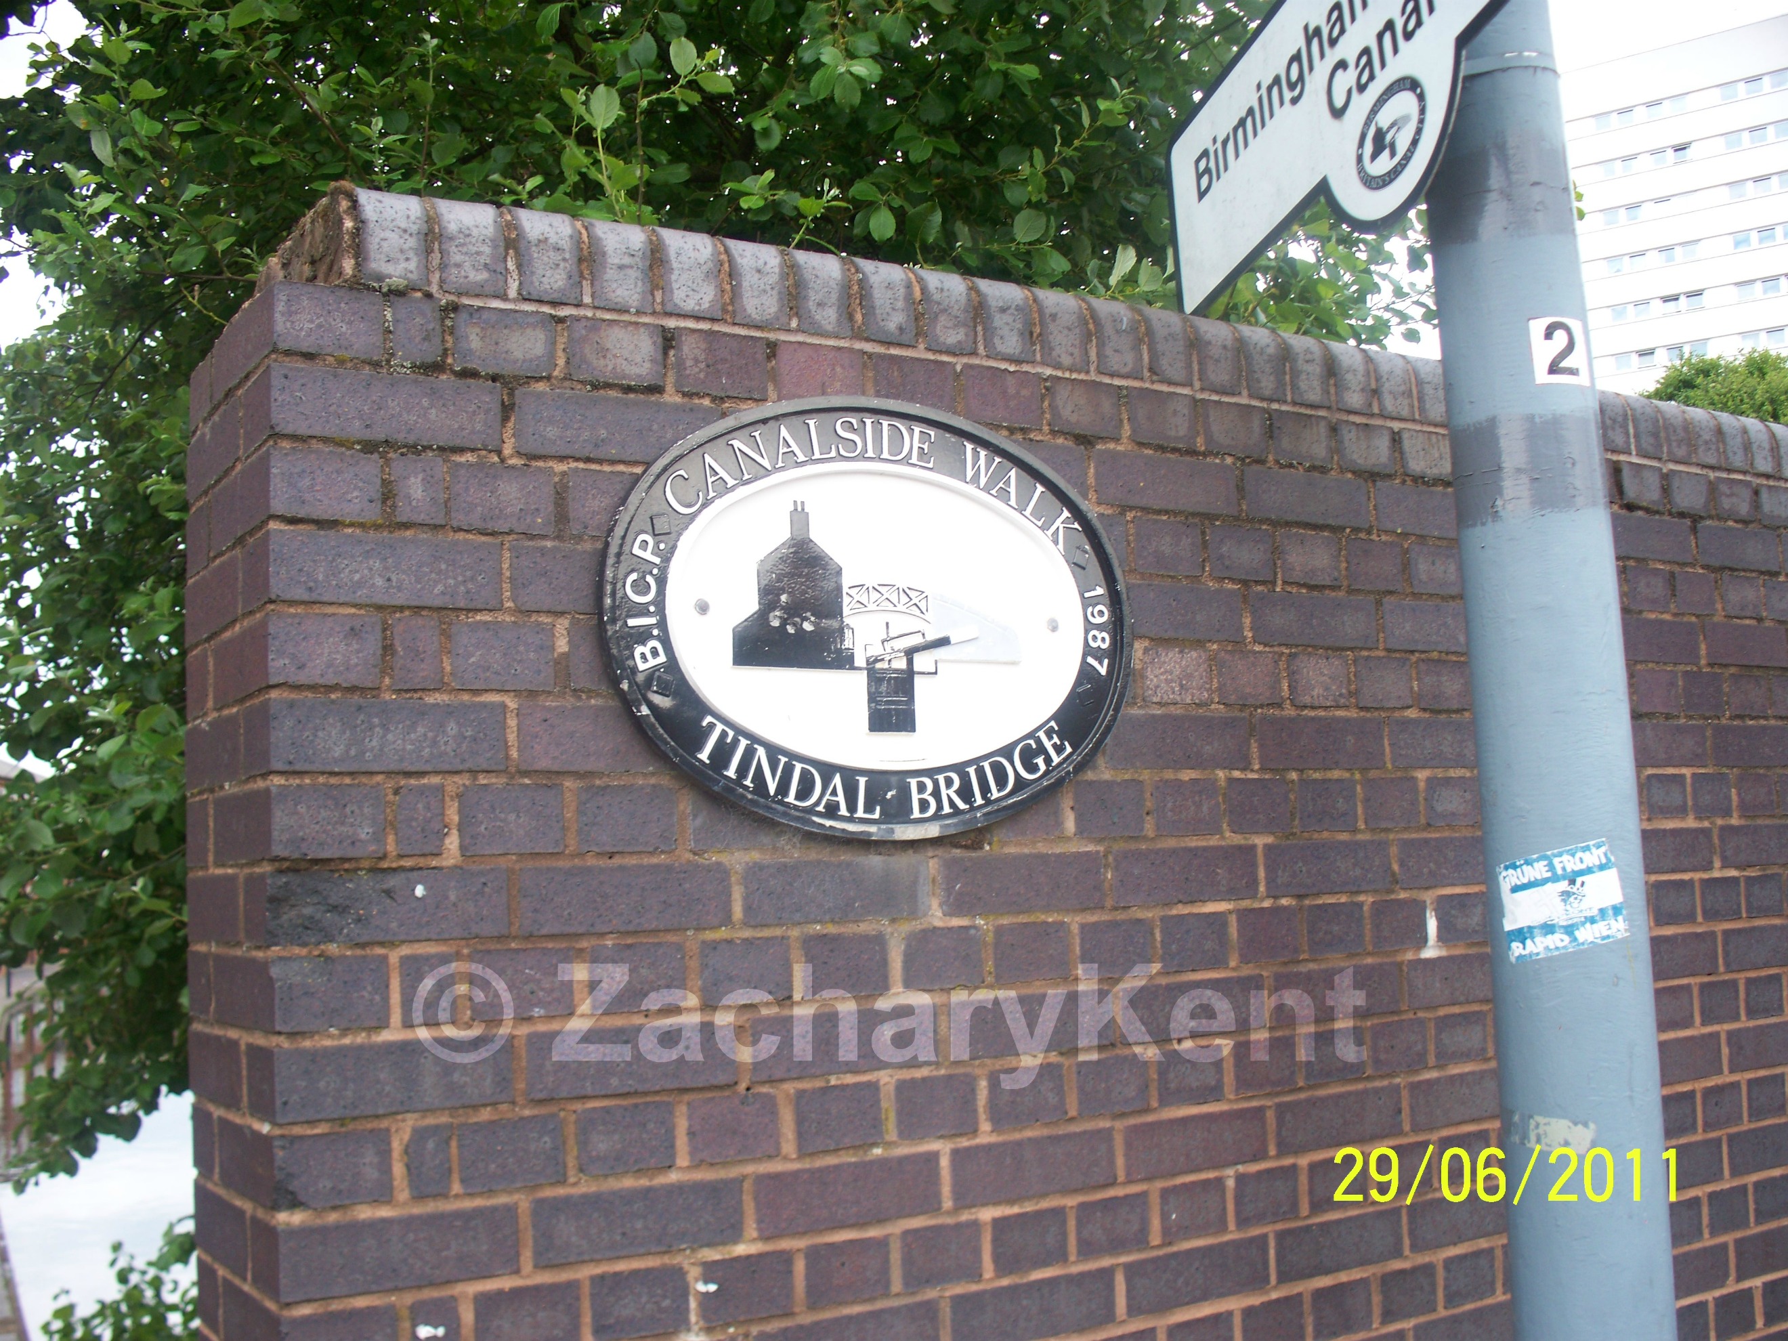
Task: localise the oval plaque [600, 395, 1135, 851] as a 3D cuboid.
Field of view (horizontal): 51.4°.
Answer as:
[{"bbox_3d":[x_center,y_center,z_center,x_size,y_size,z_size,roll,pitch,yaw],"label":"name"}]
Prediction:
[{"bbox_3d":[-0.007,-0.055,1.912,0.640,0.458,0.023,2,-7,-32],"label":"oval plaque"}]

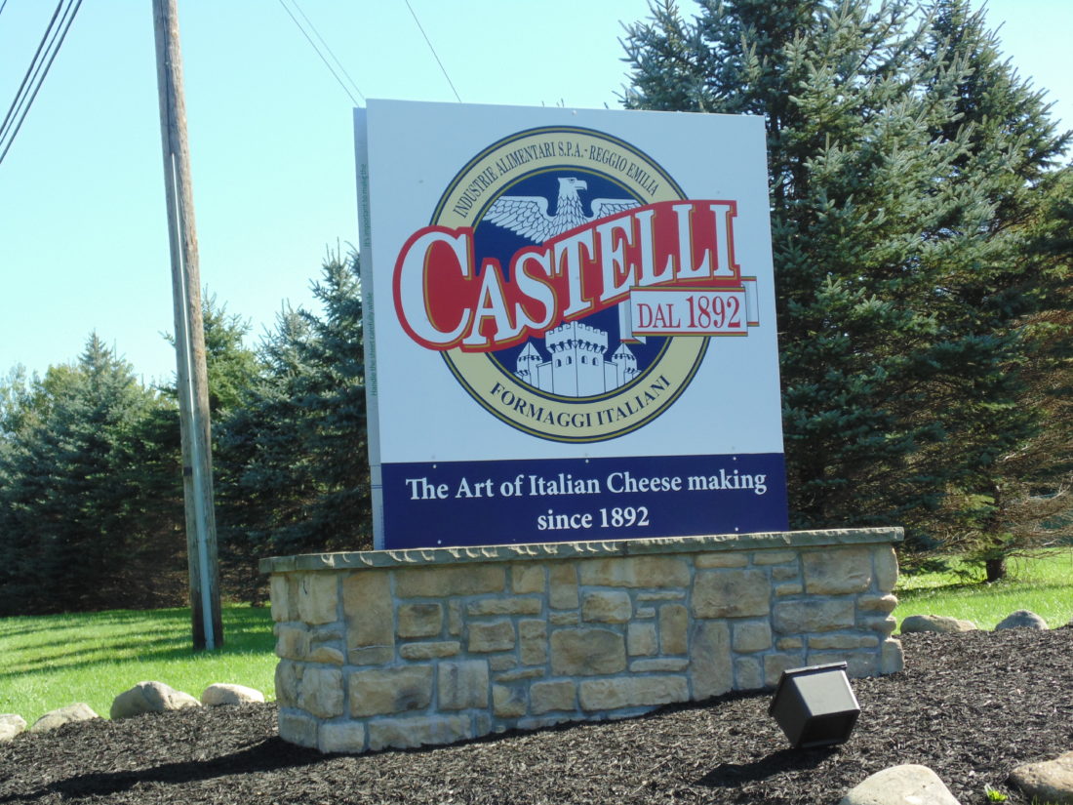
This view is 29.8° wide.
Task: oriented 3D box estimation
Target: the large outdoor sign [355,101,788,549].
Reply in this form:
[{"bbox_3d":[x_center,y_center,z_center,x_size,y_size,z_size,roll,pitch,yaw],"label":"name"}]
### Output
[{"bbox_3d":[0.141,-0.274,7.139,1.524,1.535,0.140,-1,-5,-21],"label":"large outdoor sign"}]

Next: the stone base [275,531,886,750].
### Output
[{"bbox_3d":[0.202,0.813,7.059,2.244,0.646,0.507,-1,-5,-21],"label":"stone base"}]

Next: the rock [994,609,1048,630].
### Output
[{"bbox_3d":[2.404,1.087,10.000,0.275,0.130,0.230,-3,-4,0],"label":"rock"}]

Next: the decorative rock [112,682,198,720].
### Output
[{"bbox_3d":[-1.749,1.373,9.250,0.430,0.170,0.310,-1,-5,-25],"label":"decorative rock"}]

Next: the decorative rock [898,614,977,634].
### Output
[{"bbox_3d":[1.992,1.111,10.000,0.380,0.125,0.270,-3,-4,0],"label":"decorative rock"}]

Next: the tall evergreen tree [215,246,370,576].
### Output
[{"bbox_3d":[-3.350,0.346,34.000,3.900,6.091,3.900,-3,-4,0],"label":"tall evergreen tree"}]

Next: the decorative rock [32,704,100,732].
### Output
[{"bbox_3d":[-2.083,1.396,8.900,0.310,0.140,0.240,-1,-5,-25],"label":"decorative rock"}]

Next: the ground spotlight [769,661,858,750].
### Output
[{"bbox_3d":[0.799,0.871,5.800,0.225,0.190,0.175,0,34,-27],"label":"ground spotlight"}]

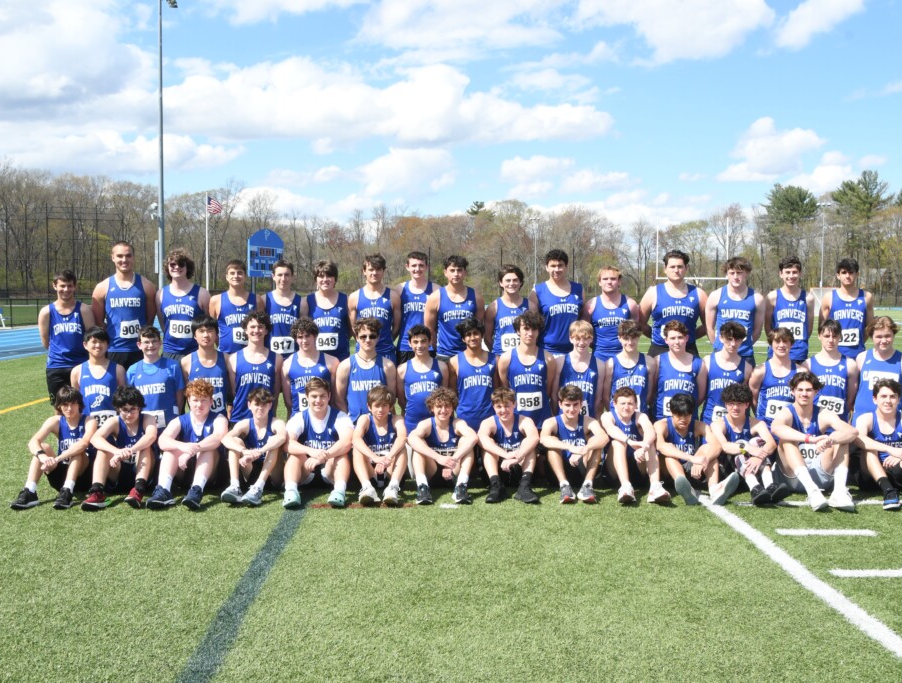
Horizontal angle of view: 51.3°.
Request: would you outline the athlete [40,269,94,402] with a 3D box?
[{"bbox_3d":[-3.324,0.225,8.125,0.493,1.692,0.340,-1,3,-17],"label":"athlete"}]

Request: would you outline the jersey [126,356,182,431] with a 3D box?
[{"bbox_3d":[-2.417,0.429,7.673,0.460,0.613,0.260,-1,3,-10],"label":"jersey"}]

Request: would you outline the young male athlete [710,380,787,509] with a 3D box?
[{"bbox_3d":[2.224,0.735,7.090,0.561,0.818,0.860,0,3,9],"label":"young male athlete"}]

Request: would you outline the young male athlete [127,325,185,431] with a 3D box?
[{"bbox_3d":[-2.426,0.472,7.788,0.475,1.235,0.520,0,3,-8],"label":"young male athlete"}]

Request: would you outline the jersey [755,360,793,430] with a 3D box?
[{"bbox_3d":[2.695,0.441,7.673,0.390,0.572,0.250,1,3,16],"label":"jersey"}]

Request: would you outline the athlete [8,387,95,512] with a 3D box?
[{"bbox_3d":[-2.965,0.738,7.002,0.600,0.793,0.880,-1,3,-13],"label":"athlete"}]

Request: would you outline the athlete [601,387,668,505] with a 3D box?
[{"bbox_3d":[1.393,0.747,7.155,0.500,0.788,0.860,0,3,6],"label":"athlete"}]

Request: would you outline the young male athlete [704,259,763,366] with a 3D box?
[{"bbox_3d":[2.483,0.178,8.219,0.524,1.821,0.350,0,3,8],"label":"young male athlete"}]

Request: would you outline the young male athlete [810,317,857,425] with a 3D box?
[{"bbox_3d":[3.103,0.451,7.784,0.470,1.288,0.520,1,3,18],"label":"young male athlete"}]

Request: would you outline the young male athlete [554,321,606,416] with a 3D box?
[{"bbox_3d":[0.992,0.453,7.365,0.440,1.234,0.600,1,3,4],"label":"young male athlete"}]

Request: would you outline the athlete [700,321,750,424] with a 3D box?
[{"bbox_3d":[2.275,0.456,7.787,0.434,1.268,0.520,1,3,13],"label":"athlete"}]

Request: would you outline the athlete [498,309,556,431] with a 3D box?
[{"bbox_3d":[0.620,0.434,7.690,0.501,1.361,0.600,0,3,2],"label":"athlete"}]

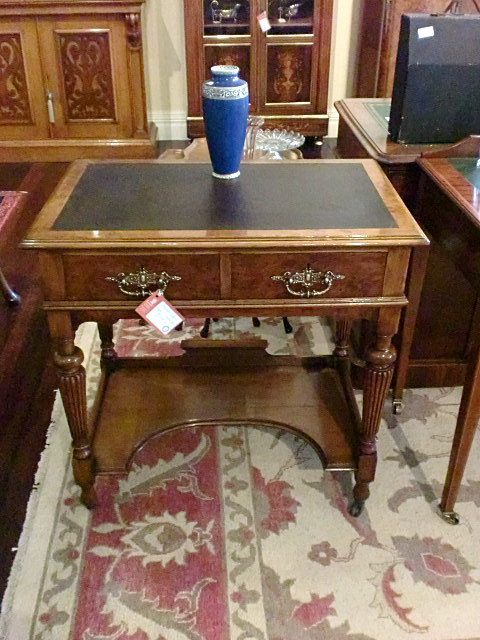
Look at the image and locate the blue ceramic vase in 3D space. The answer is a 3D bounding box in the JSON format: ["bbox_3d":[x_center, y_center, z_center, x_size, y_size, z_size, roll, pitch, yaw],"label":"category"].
[{"bbox_3d":[-0.033,-0.452,1.485,0.103,0.240,0.103,0,32,-2],"label":"blue ceramic vase"}]

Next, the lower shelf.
[{"bbox_3d":[-0.036,0.226,1.756,0.665,0.105,0.464,0,32,-2],"label":"lower shelf"}]

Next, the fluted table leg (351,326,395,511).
[{"bbox_3d":[0.309,0.256,1.525,0.061,0.532,0.061,0,32,-2],"label":"fluted table leg"}]

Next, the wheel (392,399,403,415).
[{"bbox_3d":[0.482,0.267,1.976,0.029,0.043,0.031,0,32,-2],"label":"wheel"}]

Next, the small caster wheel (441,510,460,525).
[{"bbox_3d":[0.525,0.490,1.623,0.046,0.034,0.036,0,32,-2],"label":"small caster wheel"}]

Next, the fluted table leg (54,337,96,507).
[{"bbox_3d":[-0.373,0.261,1.507,0.061,0.532,0.061,0,32,-2],"label":"fluted table leg"}]

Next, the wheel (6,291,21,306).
[{"bbox_3d":[-0.882,-0.081,2.518,0.051,0.046,0.046,0,32,-2],"label":"wheel"}]

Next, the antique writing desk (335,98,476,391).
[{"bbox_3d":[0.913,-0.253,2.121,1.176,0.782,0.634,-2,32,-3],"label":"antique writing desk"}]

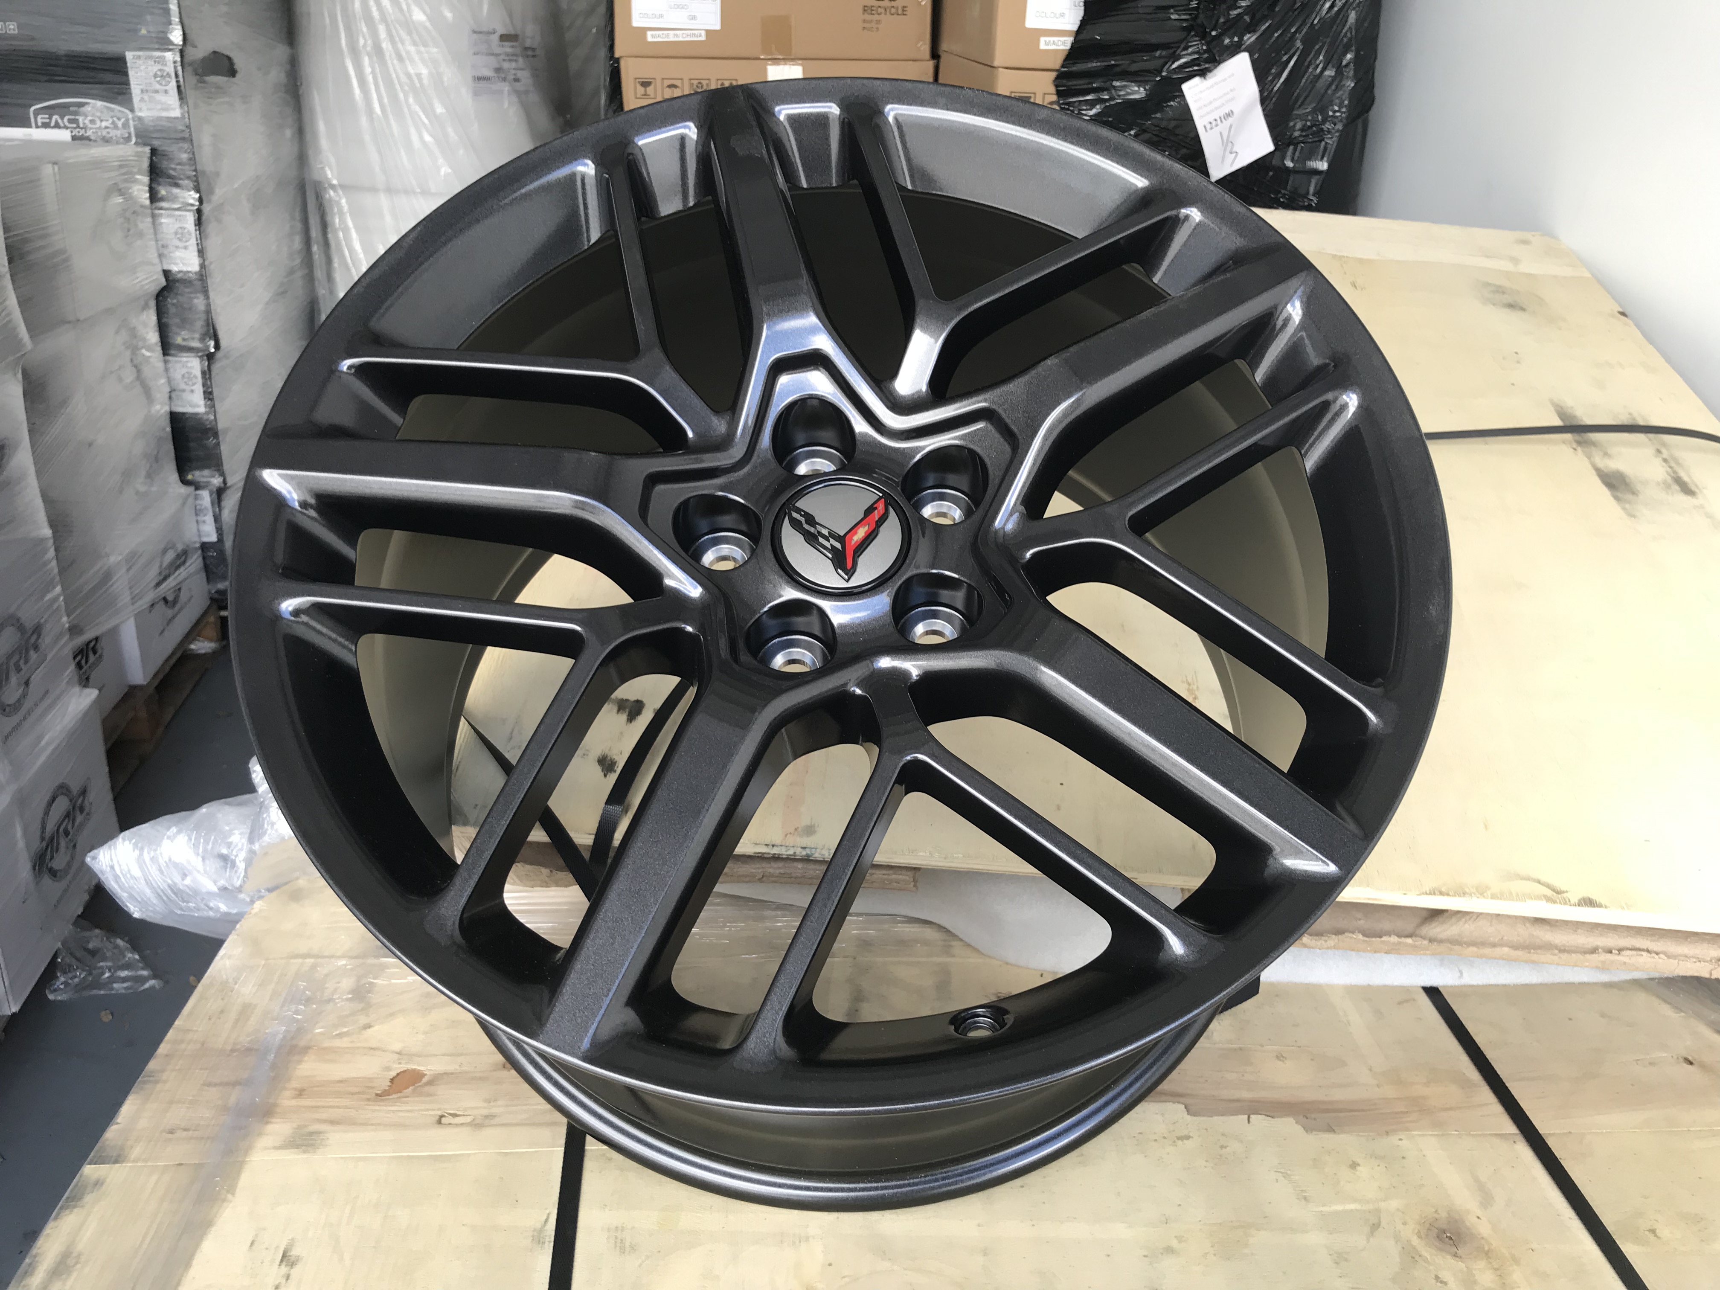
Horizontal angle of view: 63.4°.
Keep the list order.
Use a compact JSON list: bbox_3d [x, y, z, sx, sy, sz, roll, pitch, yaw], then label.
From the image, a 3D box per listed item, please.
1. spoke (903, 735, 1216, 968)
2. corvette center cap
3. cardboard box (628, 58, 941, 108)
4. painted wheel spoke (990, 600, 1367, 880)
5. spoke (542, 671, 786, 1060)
[{"bbox_3d":[0.079,0.085,0.573,0.138,0.026,0.017,37,68,18],"label":"spoke"},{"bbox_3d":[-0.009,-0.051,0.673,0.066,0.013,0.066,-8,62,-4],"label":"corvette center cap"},{"bbox_3d":[-0.161,-0.981,2.704,0.540,0.290,0.540,-2,23,-4],"label":"cardboard box"},{"bbox_3d":[0.134,0.044,0.592,0.162,0.030,0.038,37,68,18],"label":"painted wheel spoke"},{"bbox_3d":[-0.081,0.090,0.568,0.038,0.030,0.162,20,64,11],"label":"spoke"}]

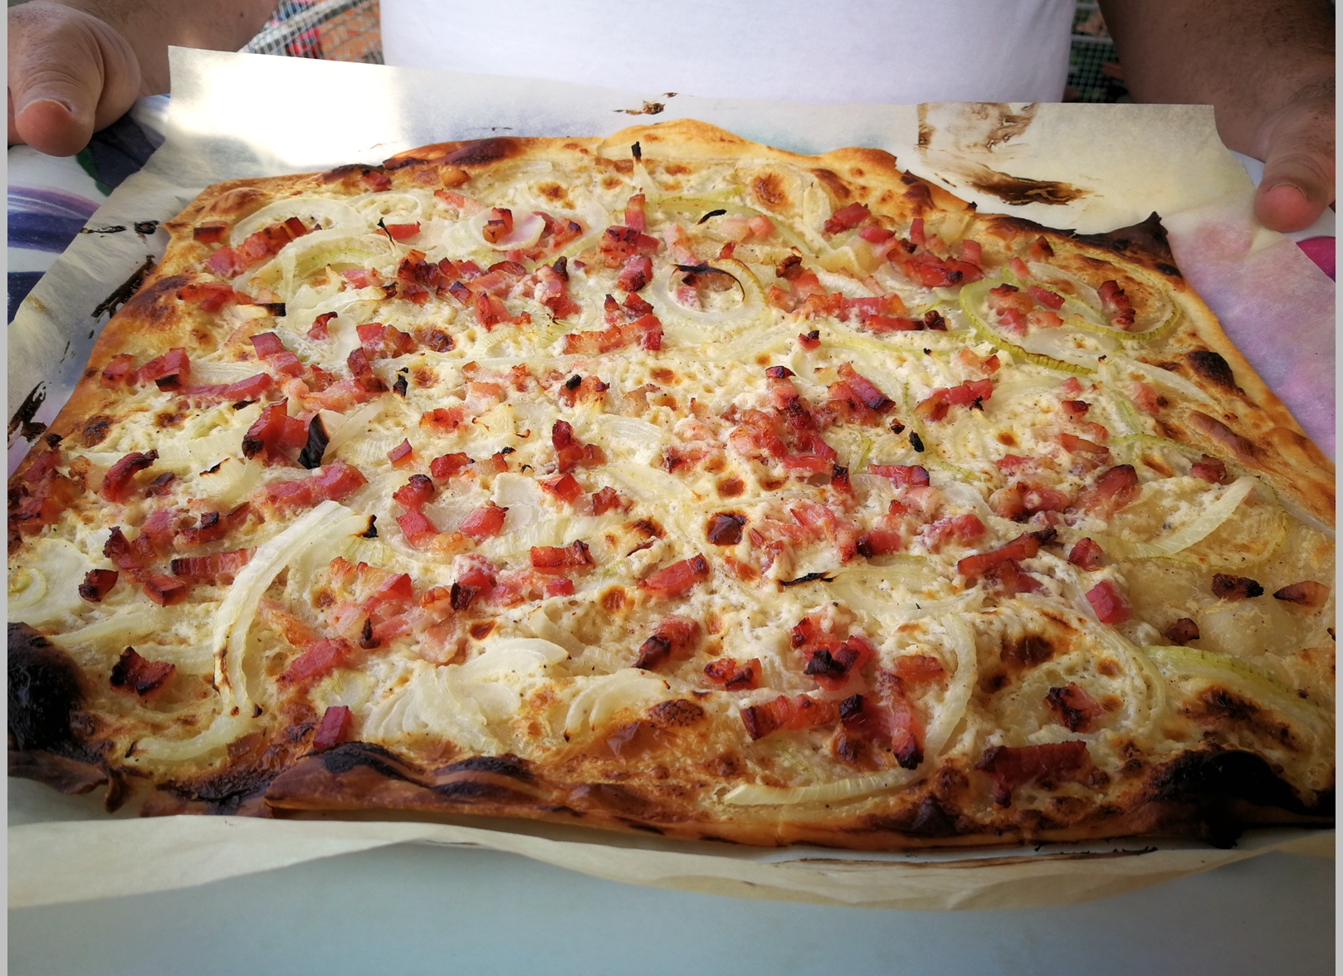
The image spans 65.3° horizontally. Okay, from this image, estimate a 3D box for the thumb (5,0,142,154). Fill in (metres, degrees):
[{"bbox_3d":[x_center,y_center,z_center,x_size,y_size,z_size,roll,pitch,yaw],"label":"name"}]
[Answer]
[{"bbox_3d":[-0.212,-0.142,0.365,0.034,0.029,0.062,-11,54,-11],"label":"thumb"}]

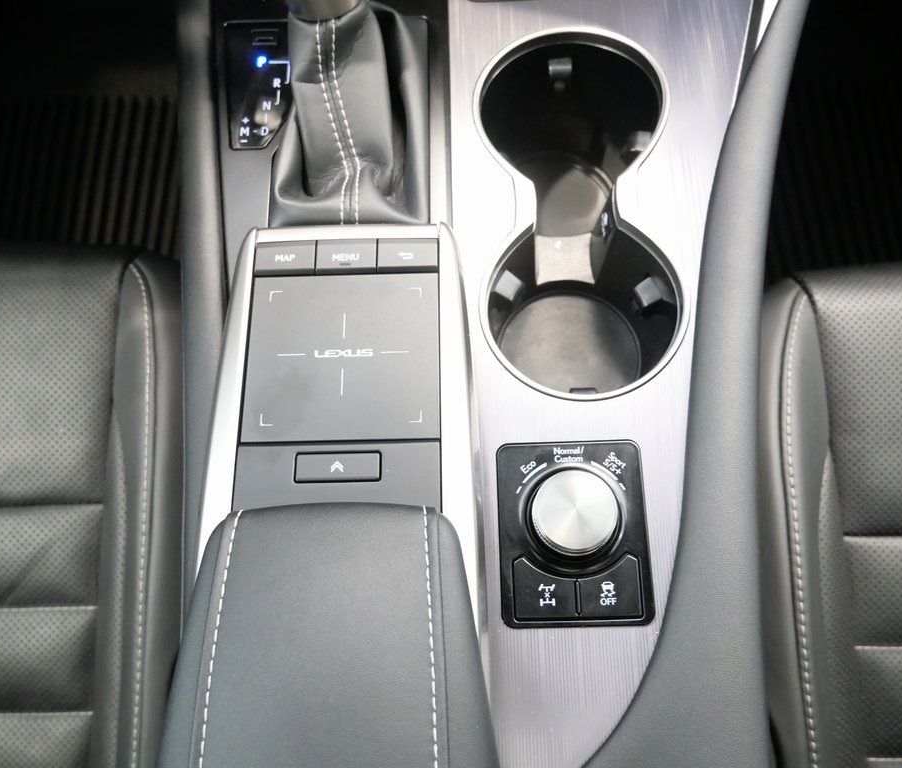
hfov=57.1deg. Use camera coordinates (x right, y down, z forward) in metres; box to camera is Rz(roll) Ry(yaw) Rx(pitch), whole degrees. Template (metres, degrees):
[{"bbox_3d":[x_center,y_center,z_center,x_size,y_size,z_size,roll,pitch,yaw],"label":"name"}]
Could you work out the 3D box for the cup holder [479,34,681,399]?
[{"bbox_3d":[0.060,-0.073,0.419,0.088,0.080,0.188,-1,73,3],"label":"cup holder"}]

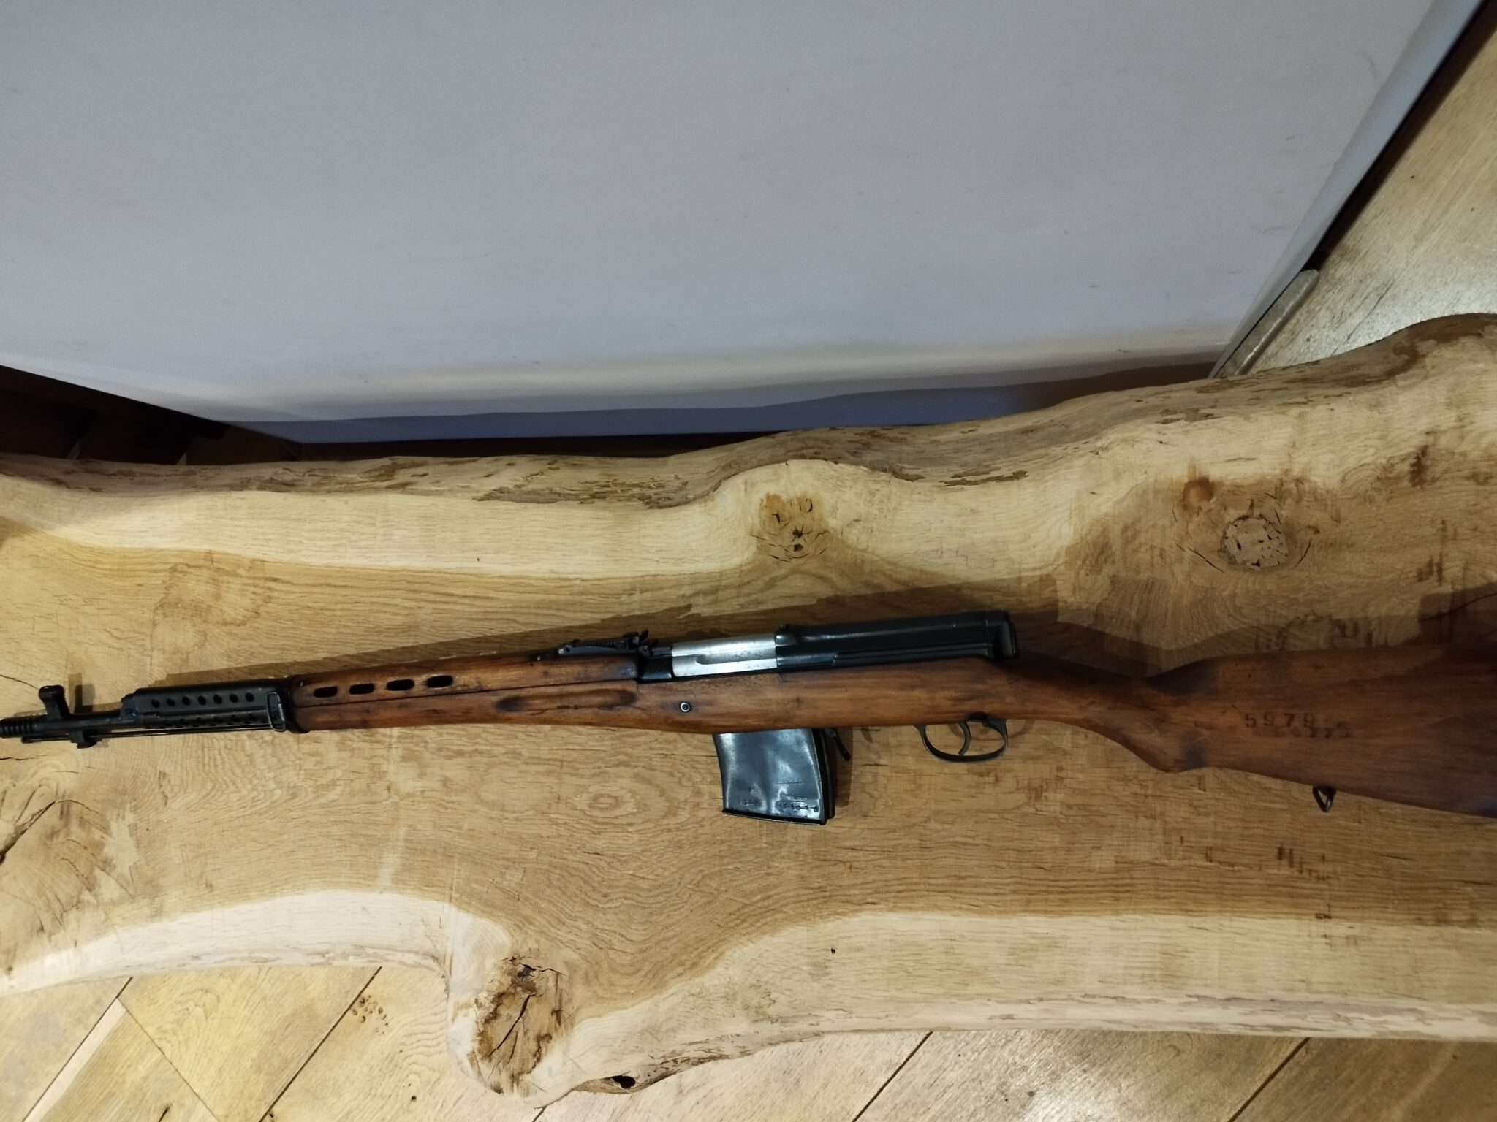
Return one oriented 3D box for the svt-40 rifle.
[{"bbox_3d":[-0.094,0.140,0.821,1.226,0.066,0.172,-6,93,14],"label":"svt-40 rifle"}]

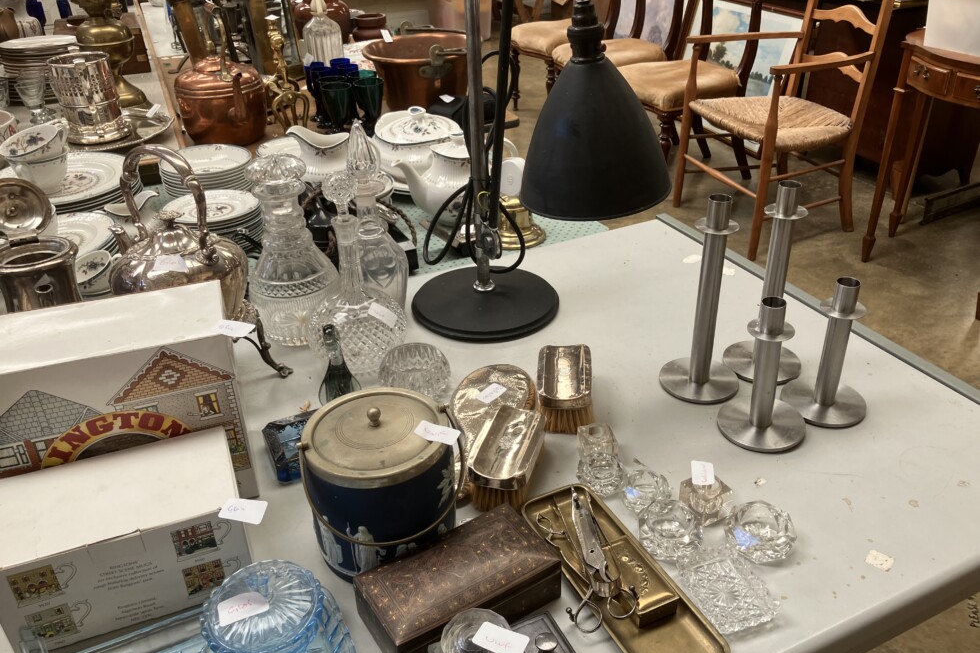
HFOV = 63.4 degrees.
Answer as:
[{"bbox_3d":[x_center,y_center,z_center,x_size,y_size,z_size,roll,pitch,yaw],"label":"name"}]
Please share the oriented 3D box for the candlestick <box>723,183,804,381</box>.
[{"bbox_3d":[0.345,-0.057,0.959,0.097,0.244,0.097,-3,31,0],"label":"candlestick"}]

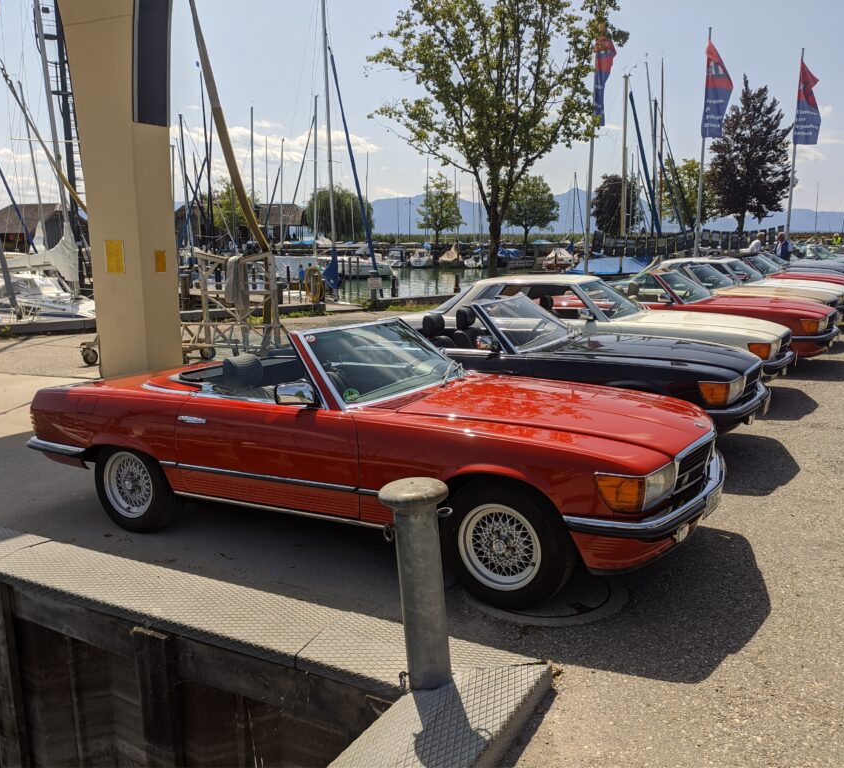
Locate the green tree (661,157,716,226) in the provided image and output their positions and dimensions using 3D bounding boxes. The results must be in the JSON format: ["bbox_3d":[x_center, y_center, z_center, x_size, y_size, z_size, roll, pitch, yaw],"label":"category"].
[{"bbox_3d":[21.547,-14.653,61.365,4.700,6.773,4.700,0,11,0],"label":"green tree"}]

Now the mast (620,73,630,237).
[{"bbox_3d":[8.656,-9.032,32.893,0.200,8.105,0.200,0,11,0],"label":"mast"}]

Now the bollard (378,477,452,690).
[{"bbox_3d":[0.004,0.747,2.845,0.250,0.804,0.250,-4,11,1],"label":"bollard"}]

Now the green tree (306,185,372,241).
[{"bbox_3d":[-10.795,-21.953,100.645,9.160,8.055,9.160,0,11,0],"label":"green tree"}]

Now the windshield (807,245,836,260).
[{"bbox_3d":[13.435,-4.401,25.800,0.500,0.420,1.380,10,15,43],"label":"windshield"}]

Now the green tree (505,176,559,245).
[{"bbox_3d":[11.674,-18.465,81.999,5.864,7.493,5.864,0,11,0],"label":"green tree"}]

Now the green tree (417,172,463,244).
[{"bbox_3d":[1.865,-18.562,81.967,4.902,7.695,4.902,0,11,0],"label":"green tree"}]

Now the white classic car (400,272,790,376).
[{"bbox_3d":[1.803,-0.625,9.069,4.750,1.330,1.790,6,13,31],"label":"white classic car"}]

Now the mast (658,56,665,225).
[{"bbox_3d":[10.673,-10.118,34.229,0.130,8.240,0.130,-3,11,0],"label":"mast"}]

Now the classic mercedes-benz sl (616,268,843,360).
[{"bbox_3d":[3.293,-0.916,10.580,4.390,1.290,1.790,6,12,29],"label":"classic mercedes-benz sl"}]

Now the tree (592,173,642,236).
[{"bbox_3d":[16.253,-14.458,63.456,4.100,5.801,4.100,0,11,0],"label":"tree"}]

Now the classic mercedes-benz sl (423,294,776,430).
[{"bbox_3d":[0.686,-0.154,6.846,4.390,1.270,1.790,6,13,29],"label":"classic mercedes-benz sl"}]

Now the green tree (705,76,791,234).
[{"bbox_3d":[19.751,-12.974,46.404,5.129,10.552,5.129,0,11,0],"label":"green tree"}]

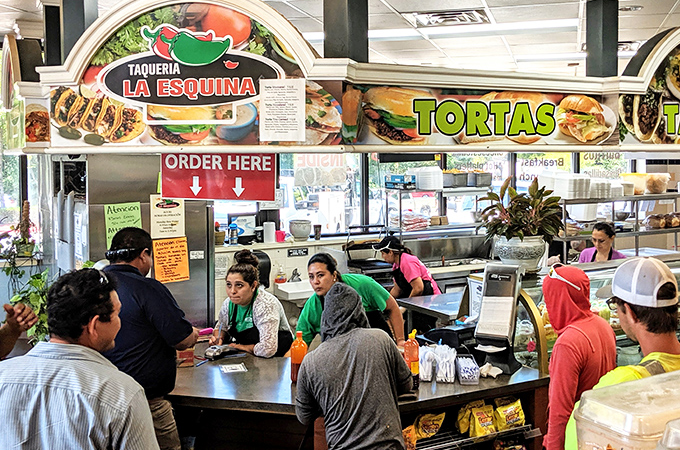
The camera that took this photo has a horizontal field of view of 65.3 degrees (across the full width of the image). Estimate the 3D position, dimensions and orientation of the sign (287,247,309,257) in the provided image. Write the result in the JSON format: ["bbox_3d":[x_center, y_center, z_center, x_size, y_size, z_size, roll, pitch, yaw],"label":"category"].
[{"bbox_3d":[-0.435,0.285,5.500,0.225,0.085,0.010,-3,7,-21],"label":"sign"}]

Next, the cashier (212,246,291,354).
[{"bbox_3d":[-0.486,0.949,3.228,0.480,1.550,0.580,2,7,23],"label":"cashier"}]

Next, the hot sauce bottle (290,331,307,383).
[{"bbox_3d":[-0.214,0.679,2.740,0.082,0.262,0.082,0,7,6],"label":"hot sauce bottle"}]

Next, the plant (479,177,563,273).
[{"bbox_3d":[1.174,-0.003,3.450,0.490,0.600,0.490,-3,7,-19],"label":"plant"}]

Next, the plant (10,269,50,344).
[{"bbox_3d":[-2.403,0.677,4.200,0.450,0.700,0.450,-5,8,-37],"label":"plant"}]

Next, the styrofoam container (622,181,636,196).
[{"bbox_3d":[2.697,-0.336,4.950,0.120,0.140,0.120,-3,7,-21],"label":"styrofoam container"}]

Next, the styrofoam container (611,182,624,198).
[{"bbox_3d":[2.590,-0.327,4.950,0.140,0.150,0.150,-3,7,-21],"label":"styrofoam container"}]

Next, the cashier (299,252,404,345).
[{"bbox_3d":[0.078,0.932,3.347,0.600,1.550,0.720,2,7,17],"label":"cashier"}]

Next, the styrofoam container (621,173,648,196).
[{"bbox_3d":[2.776,-0.382,5.000,0.250,0.220,0.230,-3,7,-21],"label":"styrofoam container"}]

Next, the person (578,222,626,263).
[{"bbox_3d":[2.185,0.790,4.519,0.470,1.570,0.380,2,7,17],"label":"person"}]

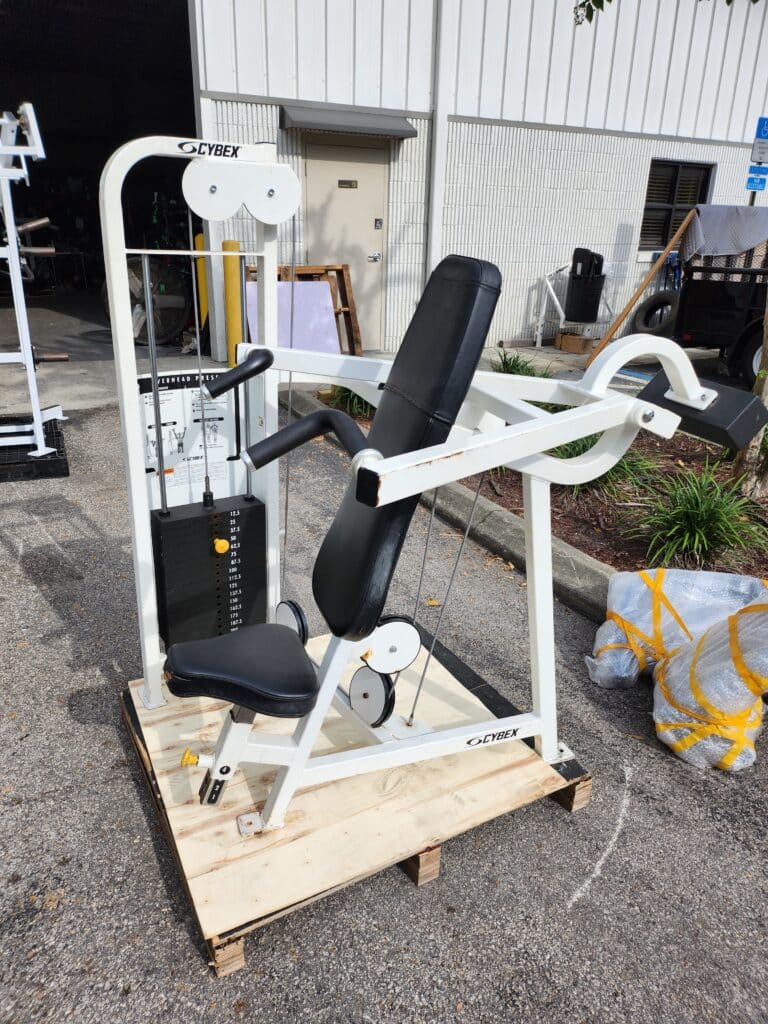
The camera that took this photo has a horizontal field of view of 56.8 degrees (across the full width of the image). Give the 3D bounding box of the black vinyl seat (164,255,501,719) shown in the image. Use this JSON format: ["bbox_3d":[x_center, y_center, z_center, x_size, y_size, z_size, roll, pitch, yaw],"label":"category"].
[{"bbox_3d":[-0.130,-0.047,1.409,0.640,0.880,0.340,-6,24,-18],"label":"black vinyl seat"}]

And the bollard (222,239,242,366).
[{"bbox_3d":[-1.402,-1.849,6.510,0.160,1.140,0.160,-10,24,-25],"label":"bollard"}]

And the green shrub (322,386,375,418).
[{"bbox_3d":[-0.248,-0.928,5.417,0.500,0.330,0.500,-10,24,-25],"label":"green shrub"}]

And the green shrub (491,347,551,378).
[{"bbox_3d":[1.232,-1.310,6.370,0.520,0.370,0.520,-10,24,-25],"label":"green shrub"}]

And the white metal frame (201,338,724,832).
[{"bbox_3d":[0.186,0.187,1.629,1.200,1.140,1.040,-6,24,-18],"label":"white metal frame"}]

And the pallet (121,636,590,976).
[{"bbox_3d":[-0.132,0.686,2.086,1.061,0.120,0.966,-10,25,-26],"label":"pallet"}]

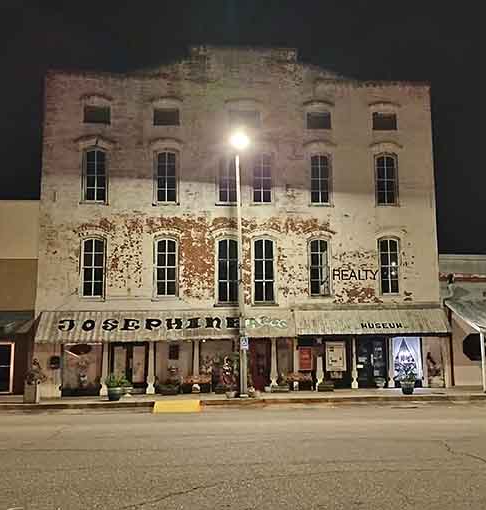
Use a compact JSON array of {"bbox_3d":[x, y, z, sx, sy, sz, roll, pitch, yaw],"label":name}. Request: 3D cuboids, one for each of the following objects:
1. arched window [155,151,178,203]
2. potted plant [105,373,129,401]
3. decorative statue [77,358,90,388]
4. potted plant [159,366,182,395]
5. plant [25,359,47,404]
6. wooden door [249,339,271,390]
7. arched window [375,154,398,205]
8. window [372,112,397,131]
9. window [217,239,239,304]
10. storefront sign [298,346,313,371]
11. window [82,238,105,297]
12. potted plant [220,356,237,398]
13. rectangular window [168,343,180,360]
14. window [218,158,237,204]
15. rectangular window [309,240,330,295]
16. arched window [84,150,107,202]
[{"bbox_3d":[-3.328,-3.372,23.074,0.948,2.409,0.180,0,-7,-6],"label":"arched window"},{"bbox_3d":[-4.794,5.033,20.300,0.938,1.050,0.863,0,-8,-5],"label":"potted plant"},{"bbox_3d":[-6.787,5.000,22.571,0.501,1.337,0.400,0,-7,-4],"label":"decorative statue"},{"bbox_3d":[-2.985,5.057,21.544,0.997,1.246,0.650,0,-7,-6],"label":"potted plant"},{"bbox_3d":[-7.785,4.709,19.900,0.900,1.618,0.828,0,-8,-5],"label":"plant"},{"bbox_3d":[0.737,4.544,22.009,0.898,2.199,0.100,0,-8,-5],"label":"wooden door"},{"bbox_3d":[6.378,-3.361,23.532,1.026,2.357,0.180,0,-8,-5],"label":"arched window"},{"bbox_3d":[6.541,-6.171,24.517,1.230,0.864,0.200,0,-7,-4],"label":"window"},{"bbox_3d":[-0.601,0.696,22.367,0.992,2.799,0.180,0,-8,-5],"label":"window"},{"bbox_3d":[2.615,4.312,22.100,0.654,0.983,0.060,0,-8,-5],"label":"storefront sign"},{"bbox_3d":[-6.418,0.537,22.771,1.012,2.500,0.200,0,-7,-4],"label":"window"},{"bbox_3d":[-0.546,4.695,20.330,0.678,1.626,0.620,0,-7,-6],"label":"potted plant"},{"bbox_3d":[-2.941,4.109,22.526,0.484,0.733,0.120,0,-7,-6],"label":"rectangular window"},{"bbox_3d":[-0.637,-3.241,22.919,0.930,2.182,0.180,0,-8,-5],"label":"window"},{"bbox_3d":[3.298,0.535,22.721,0.914,2.501,0.180,0,-8,-5],"label":"rectangular window"},{"bbox_3d":[-6.245,-3.356,22.458,0.996,2.379,0.180,0,-8,-5],"label":"arched window"}]

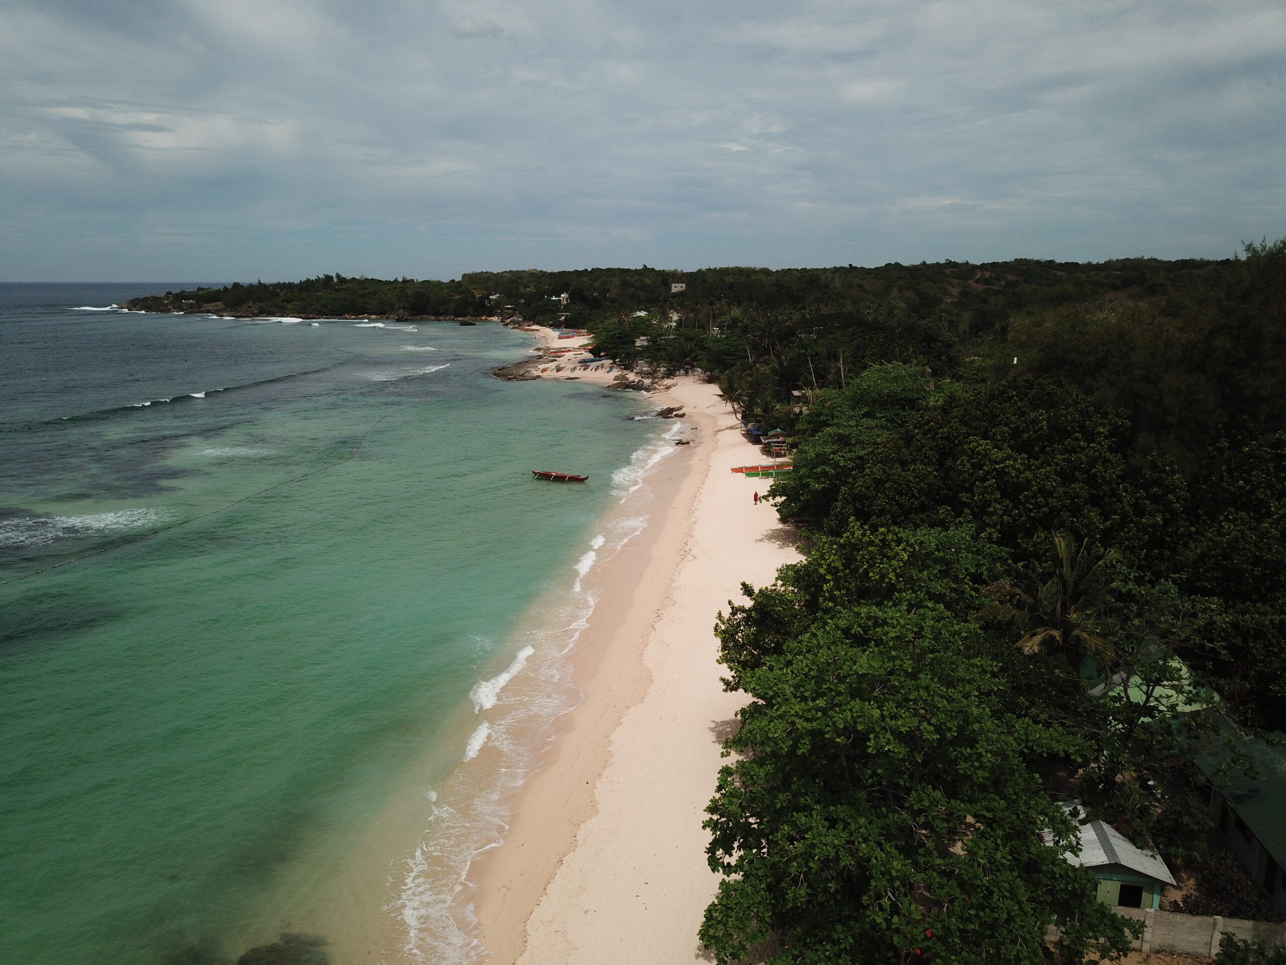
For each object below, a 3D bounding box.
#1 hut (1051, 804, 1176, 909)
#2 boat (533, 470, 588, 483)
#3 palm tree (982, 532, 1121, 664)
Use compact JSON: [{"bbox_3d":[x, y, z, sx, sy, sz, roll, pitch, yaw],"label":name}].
[{"bbox_3d":[18.690,15.984,39.314,4.509,3.059,3.013,2,12,11],"label":"hut"},{"bbox_3d":[-11.298,-0.813,132.394,8.711,1.050,2.400,6,13,25],"label":"boat"},{"bbox_3d":[21.032,8.565,49.089,7.200,11.986,7.200,0,12,0],"label":"palm tree"}]

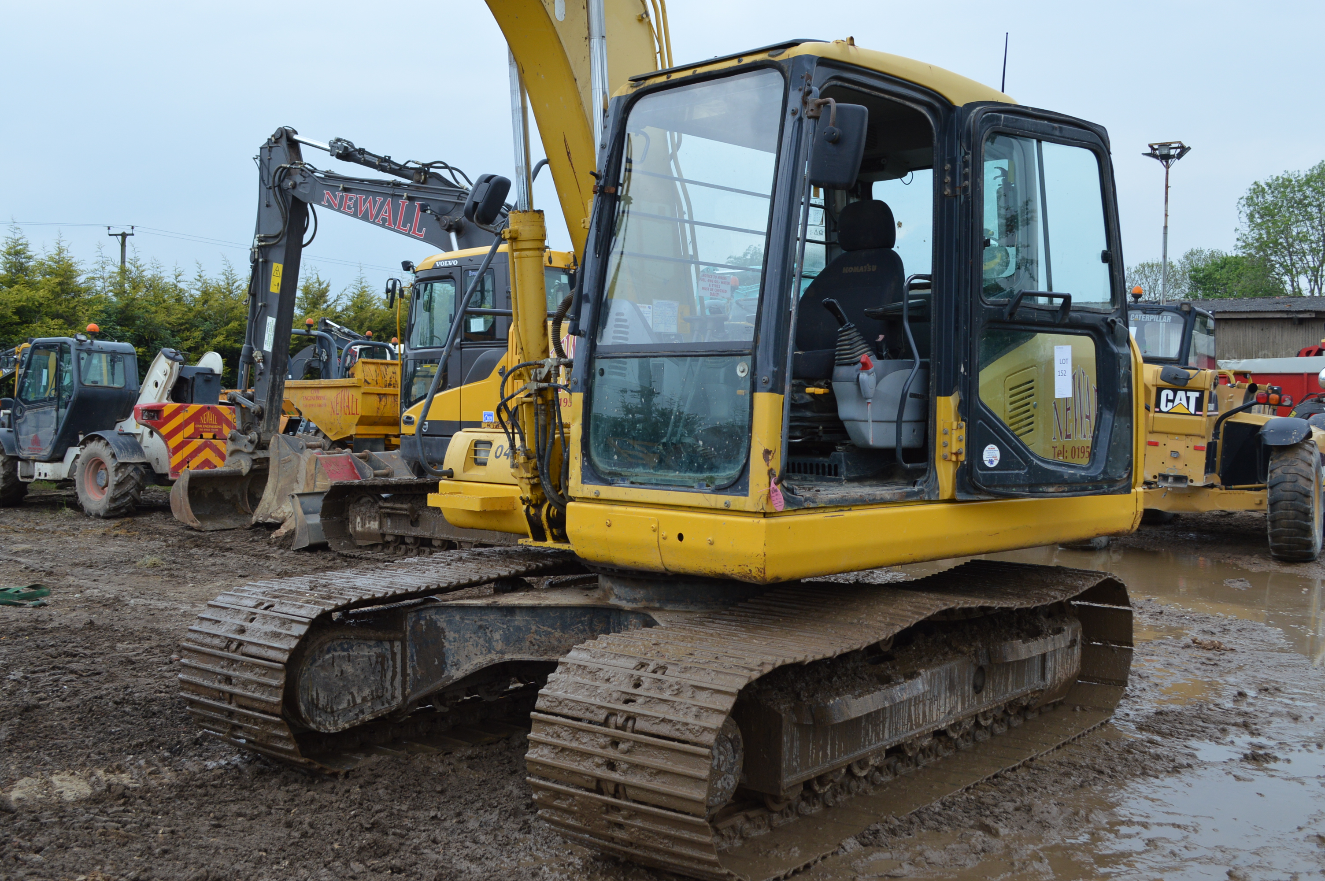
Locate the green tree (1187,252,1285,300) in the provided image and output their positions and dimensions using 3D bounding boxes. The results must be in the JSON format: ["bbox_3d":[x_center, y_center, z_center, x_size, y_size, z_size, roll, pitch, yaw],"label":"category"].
[{"bbox_3d":[23.854,-3.423,54.938,4.600,8.200,4.600,1,1,0],"label":"green tree"}]

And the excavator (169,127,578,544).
[{"bbox_3d":[-2.434,-1.231,14.385,7.600,4.750,2.600,2,1,36],"label":"excavator"}]

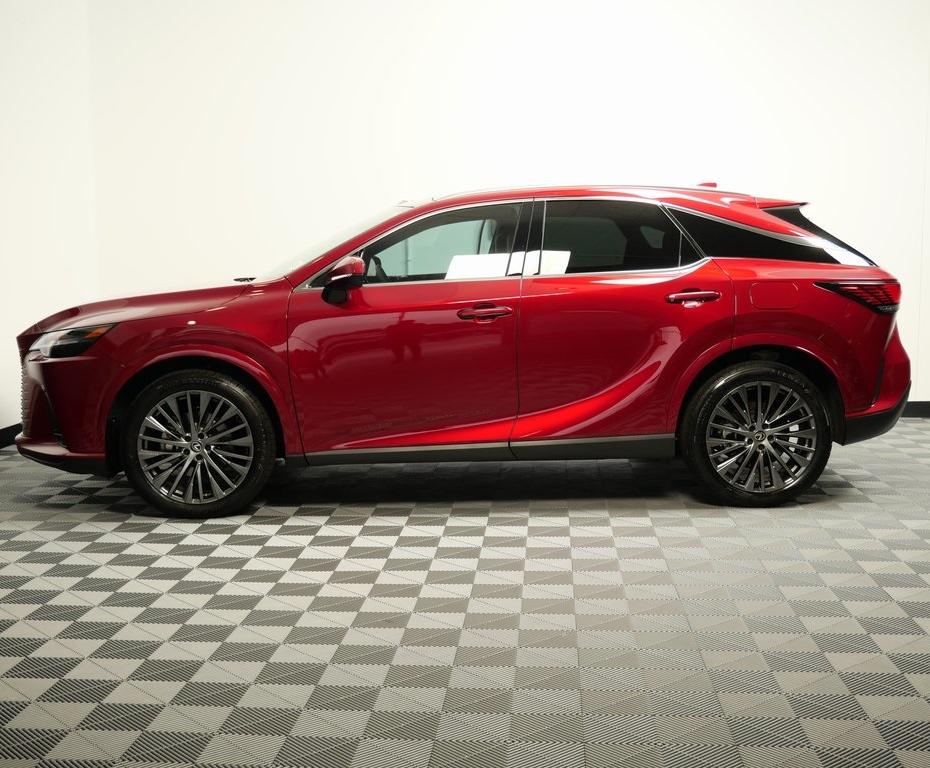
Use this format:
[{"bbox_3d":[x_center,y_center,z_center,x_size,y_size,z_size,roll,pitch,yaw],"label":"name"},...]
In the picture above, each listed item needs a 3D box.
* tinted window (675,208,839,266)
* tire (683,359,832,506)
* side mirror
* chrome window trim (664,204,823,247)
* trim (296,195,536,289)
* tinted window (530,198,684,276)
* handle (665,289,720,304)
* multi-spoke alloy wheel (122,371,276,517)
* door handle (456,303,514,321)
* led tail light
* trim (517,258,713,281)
[{"bbox_3d":[1.492,-0.763,6.120,0.870,0.315,0.080,-1,-16,-8],"label":"tinted window"},{"bbox_3d":[1.504,0.252,6.117,0.760,0.752,0.240,-1,6,-3],"label":"tire"},{"bbox_3d":[-0.595,-0.511,5.792,0.205,0.235,0.250,-1,6,-3],"label":"side mirror"},{"bbox_3d":[1.448,-0.821,6.152,0.830,0.215,0.070,-1,-12,-7],"label":"chrome window trim"},{"bbox_3d":[-0.257,-0.714,6.013,1.200,0.495,0.080,-1,-16,-3],"label":"trim"},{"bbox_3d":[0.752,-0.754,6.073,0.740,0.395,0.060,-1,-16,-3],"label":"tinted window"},{"bbox_3d":[1.151,-0.438,5.962,0.275,0.072,0.065,-1,6,-3],"label":"handle"},{"bbox_3d":[-1.342,0.294,5.976,0.760,0.752,0.240,-1,6,-3],"label":"multi-spoke alloy wheel"},{"bbox_3d":[0.102,-0.359,5.909,0.275,0.072,0.065,-1,6,-3],"label":"door handle"},{"bbox_3d":[2.047,-0.455,6.208,0.580,0.175,0.420,-1,6,-3],"label":"led tail light"},{"bbox_3d":[0.753,-0.586,6.004,0.970,0.115,0.050,-1,-4,-3],"label":"trim"}]

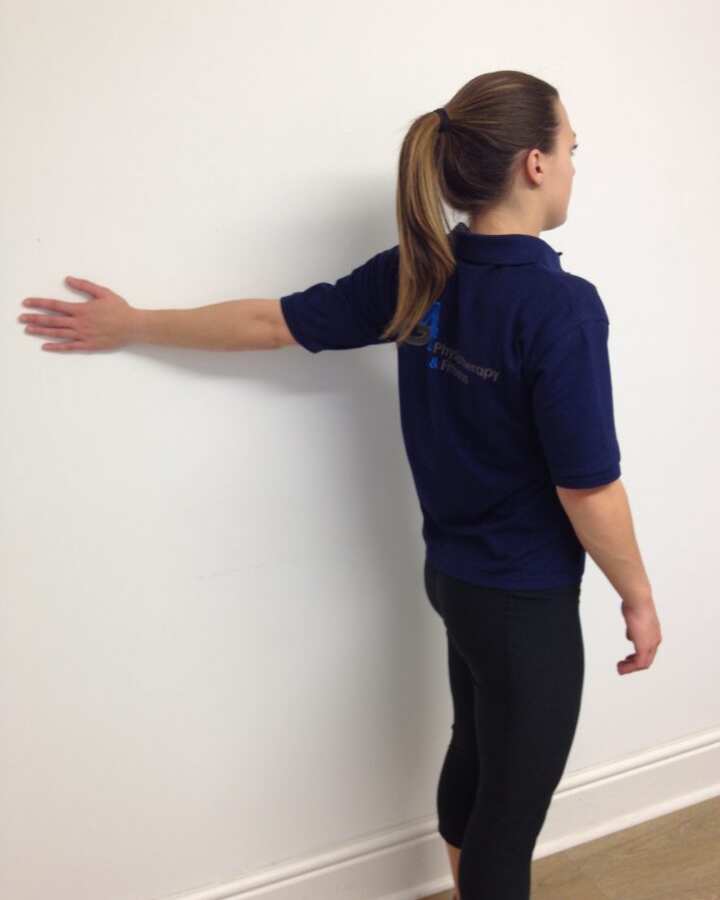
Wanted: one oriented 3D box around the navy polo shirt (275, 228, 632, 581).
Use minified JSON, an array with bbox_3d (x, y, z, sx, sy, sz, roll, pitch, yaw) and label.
[{"bbox_3d":[0.151,-0.069,1.539,0.530,0.560,0.350,12,21,34],"label":"navy polo shirt"}]

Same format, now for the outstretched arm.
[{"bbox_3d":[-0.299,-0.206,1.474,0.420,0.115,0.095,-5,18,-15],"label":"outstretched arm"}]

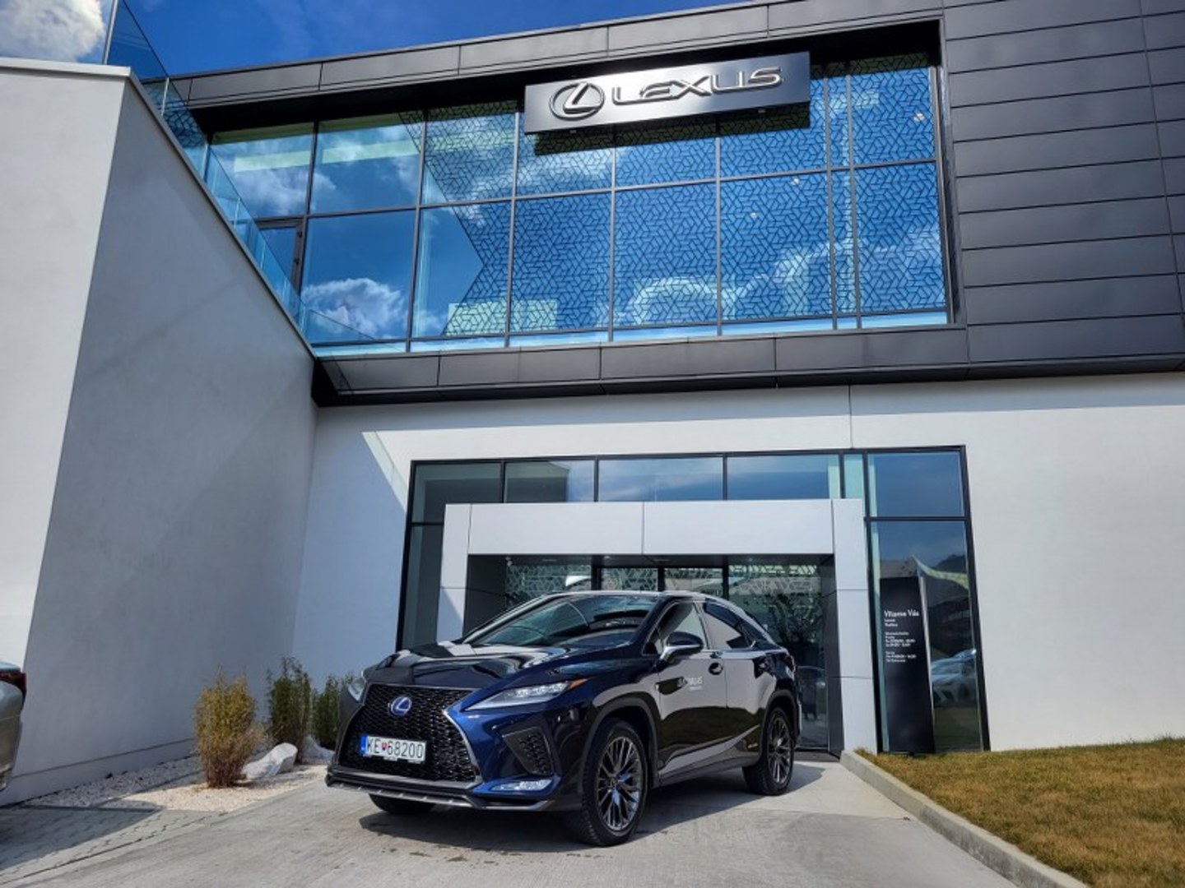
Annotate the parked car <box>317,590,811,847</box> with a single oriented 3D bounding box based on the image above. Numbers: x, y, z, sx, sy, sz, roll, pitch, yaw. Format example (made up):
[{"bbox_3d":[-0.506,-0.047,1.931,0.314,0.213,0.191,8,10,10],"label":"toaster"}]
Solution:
[{"bbox_3d":[0.142,1.974,7.110,1.920,1.690,4.890,-7,-16,31],"label":"parked car"}]

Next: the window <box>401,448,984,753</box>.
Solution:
[{"bbox_3d":[1.061,2.068,12.281,7.890,3.961,0.300,-2,-14,12],"label":"window"}]

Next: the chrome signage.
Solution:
[{"bbox_3d":[1.093,-5.351,13.728,4.393,0.849,0.180,-2,-14,12],"label":"chrome signage"}]

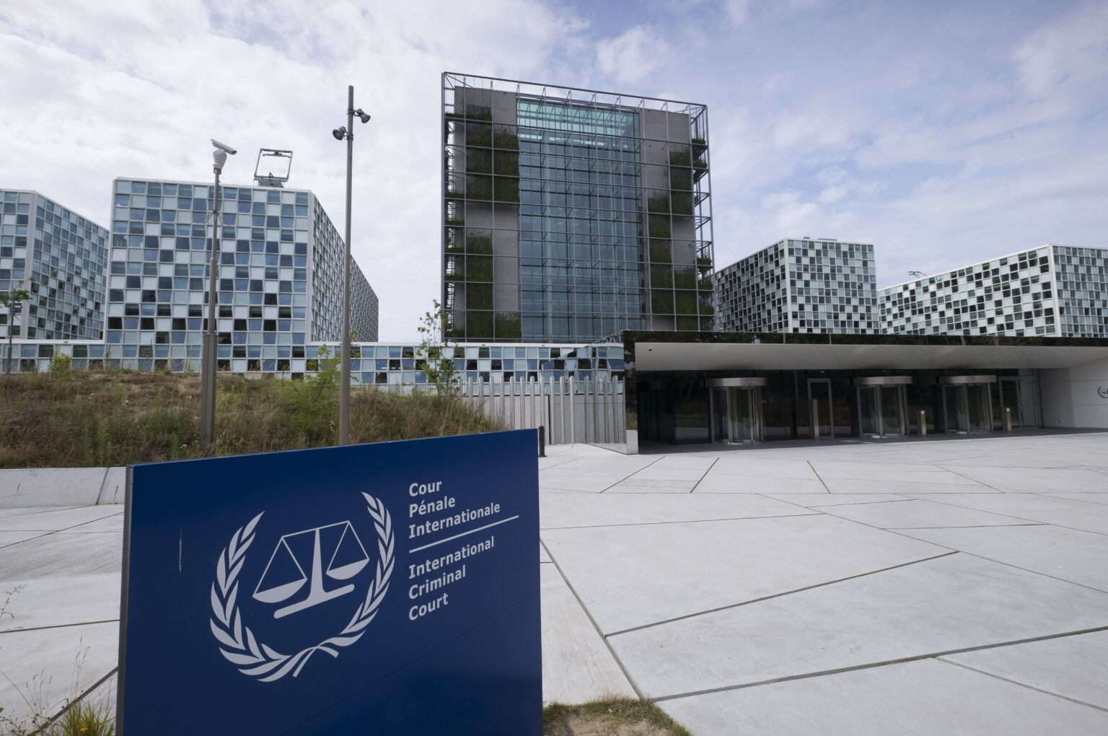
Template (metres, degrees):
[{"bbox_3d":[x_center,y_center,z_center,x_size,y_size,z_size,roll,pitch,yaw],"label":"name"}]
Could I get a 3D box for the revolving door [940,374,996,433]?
[{"bbox_3d":[18.321,1.622,20.797,2.400,2.440,2.400,0,-4,-12],"label":"revolving door"}]

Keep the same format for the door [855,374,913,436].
[{"bbox_3d":[13.930,1.644,19.808,2.400,2.450,2.400,0,-4,-12],"label":"door"}]

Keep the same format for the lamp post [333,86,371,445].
[{"bbox_3d":[-4.443,-2.284,10.004,0.790,8.183,0.500,0,-4,-12],"label":"lamp post"}]

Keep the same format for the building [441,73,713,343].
[{"bbox_3d":[1.170,-15.935,78.438,38.100,43.200,32.000,0,-4,-12],"label":"building"}]

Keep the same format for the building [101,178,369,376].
[{"bbox_3d":[-34.497,-4.356,60.994,15.900,21.200,41.000,0,-4,-12],"label":"building"}]

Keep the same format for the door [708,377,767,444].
[{"bbox_3d":[7.193,1.671,18.269,2.400,2.470,2.400,0,-4,-12],"label":"door"}]

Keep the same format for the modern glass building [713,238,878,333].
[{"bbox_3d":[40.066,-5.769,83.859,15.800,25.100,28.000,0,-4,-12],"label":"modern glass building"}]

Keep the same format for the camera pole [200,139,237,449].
[{"bbox_3d":[-7.047,-1.607,9.703,0.500,6.620,0.330,-1,-4,2],"label":"camera pole"}]

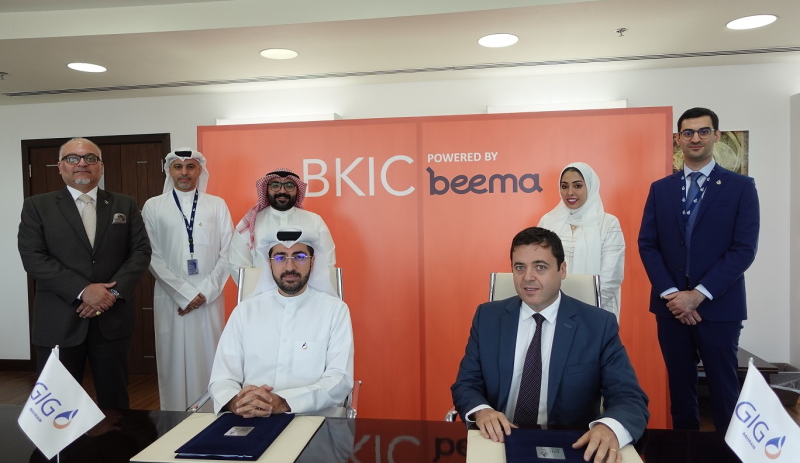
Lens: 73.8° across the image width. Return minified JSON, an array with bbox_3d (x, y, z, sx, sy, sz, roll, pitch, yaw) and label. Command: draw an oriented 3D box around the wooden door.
[{"bbox_3d":[-2.747,0.209,4.837,1.400,2.140,0.090,-1,2,8],"label":"wooden door"}]

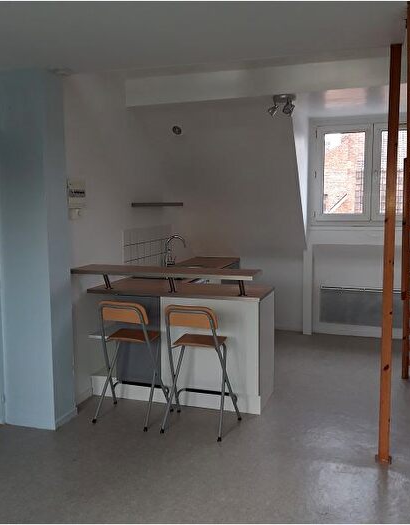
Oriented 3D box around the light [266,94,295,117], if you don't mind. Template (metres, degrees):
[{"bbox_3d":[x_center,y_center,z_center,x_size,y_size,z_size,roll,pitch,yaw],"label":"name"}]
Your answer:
[{"bbox_3d":[0.664,-1.333,4.528,0.240,0.150,0.190,2,7,18],"label":"light"}]

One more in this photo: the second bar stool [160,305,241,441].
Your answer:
[{"bbox_3d":[-0.036,0.713,3.722,0.505,0.915,0.445,2,7,18],"label":"second bar stool"}]

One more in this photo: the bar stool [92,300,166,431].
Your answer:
[{"bbox_3d":[-0.551,0.697,3.901,0.505,0.915,0.445,2,7,18],"label":"bar stool"}]

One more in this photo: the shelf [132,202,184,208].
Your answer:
[{"bbox_3d":[-0.465,-0.587,5.330,0.220,0.039,0.770,2,7,18],"label":"shelf"}]

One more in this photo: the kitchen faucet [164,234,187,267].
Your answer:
[{"bbox_3d":[-0.331,-0.126,5.745,0.225,0.350,0.070,2,7,18],"label":"kitchen faucet"}]

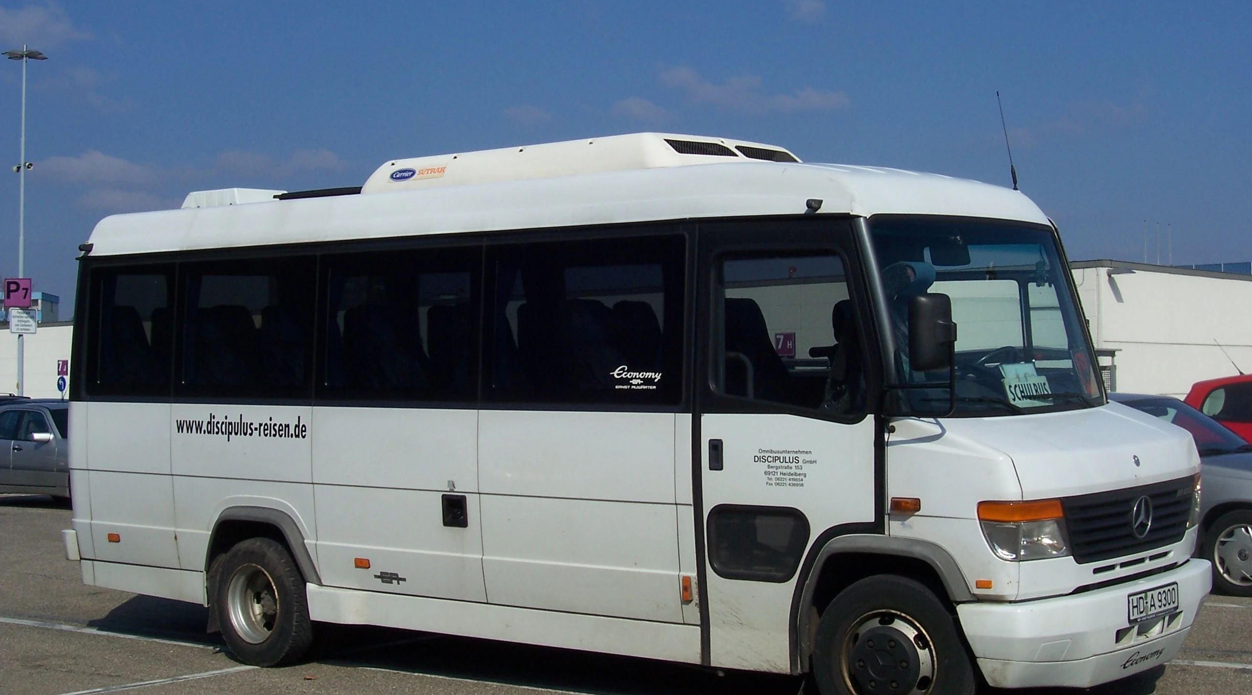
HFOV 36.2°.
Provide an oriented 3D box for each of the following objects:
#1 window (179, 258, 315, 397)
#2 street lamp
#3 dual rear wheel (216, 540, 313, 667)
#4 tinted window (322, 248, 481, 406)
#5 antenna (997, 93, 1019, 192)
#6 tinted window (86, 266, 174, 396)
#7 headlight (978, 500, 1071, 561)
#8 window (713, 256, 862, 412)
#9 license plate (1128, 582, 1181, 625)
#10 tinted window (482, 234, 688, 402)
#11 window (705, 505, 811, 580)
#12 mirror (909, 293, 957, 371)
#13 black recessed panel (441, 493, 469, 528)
[{"bbox_3d":[-2.192,-0.113,11.041,1.242,0.808,0.051,-1,-4,40],"label":"window"},{"bbox_3d":[-16.959,-2.811,54.000,1.250,11.400,1.250,0,-1,-17],"label":"street lamp"},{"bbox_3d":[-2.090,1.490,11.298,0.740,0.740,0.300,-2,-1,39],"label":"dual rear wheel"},{"bbox_3d":[-1.242,-0.121,10.489,1.289,0.828,0.050,0,-3,39],"label":"tinted window"},{"bbox_3d":[1.902,-1.032,9.575,0.030,0.509,0.030,-14,-8,39],"label":"antenna"},{"bbox_3d":[-3.085,-0.107,12.005,0.882,0.832,0.050,0,-3,39],"label":"tinted window"},{"bbox_3d":[1.691,0.776,8.167,0.253,0.258,0.364,-1,1,40],"label":"headlight"},{"bbox_3d":[0.765,-0.068,8.877,0.839,0.742,0.050,0,-3,34],"label":"window"},{"bbox_3d":[2.426,1.178,8.812,0.020,0.130,0.530,-2,-1,39],"label":"license plate"},{"bbox_3d":[-0.218,-0.129,9.646,1.335,0.827,0.050,0,-3,39],"label":"tinted window"},{"bbox_3d":[0.605,0.889,8.714,0.576,0.353,0.051,-1,1,40],"label":"window"},{"bbox_3d":[1.275,-0.063,7.997,0.192,0.333,0.101,-1,0,-30],"label":"mirror"},{"bbox_3d":[-0.875,0.850,9.975,0.182,0.172,0.045,-1,0,40],"label":"black recessed panel"}]

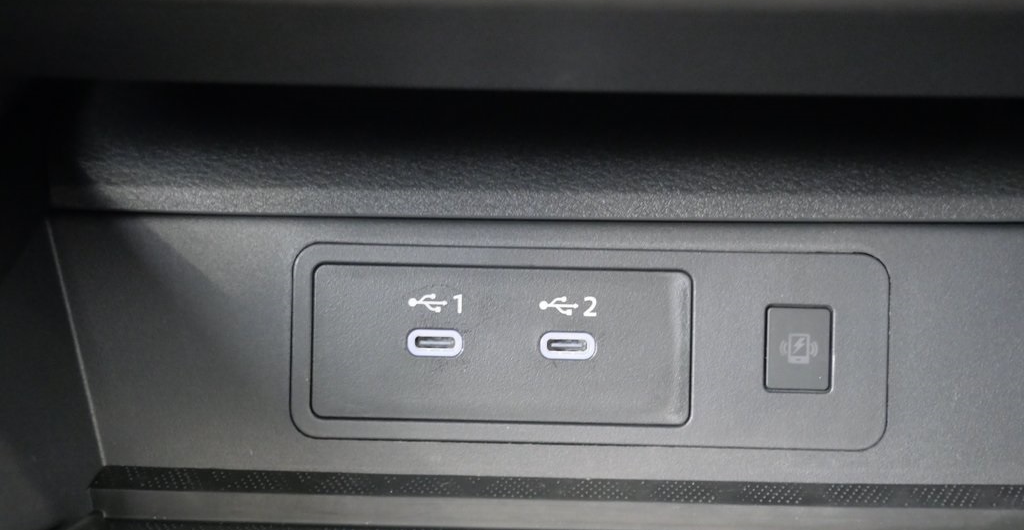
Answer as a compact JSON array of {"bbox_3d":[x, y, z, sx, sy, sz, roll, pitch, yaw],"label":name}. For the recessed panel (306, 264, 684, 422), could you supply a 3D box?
[{"bbox_3d":[-0.002,0.017,0.253,0.081,0.033,0.006,1,0,1],"label":"recessed panel"}]

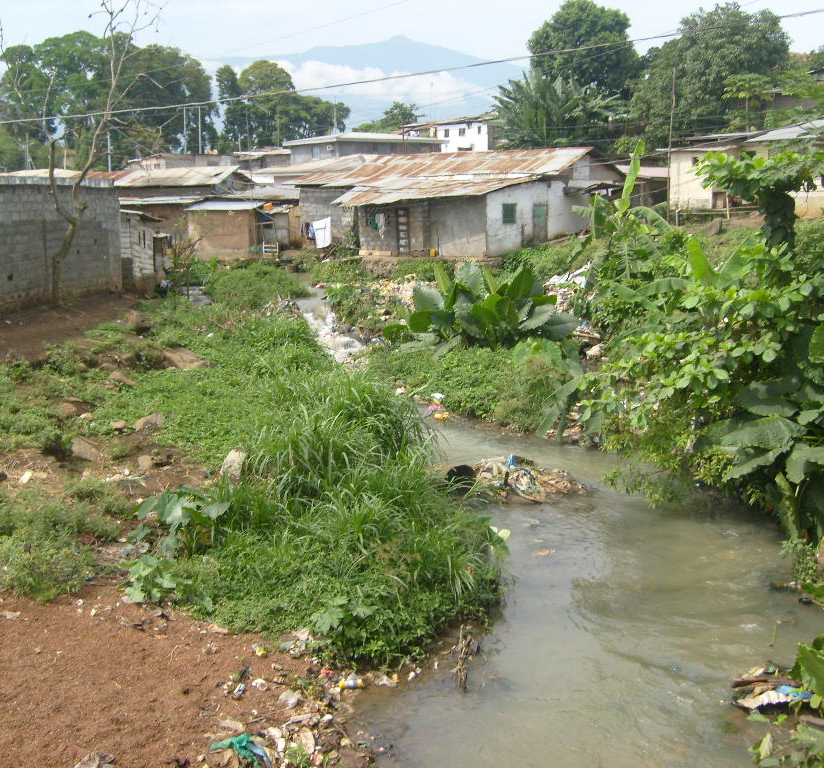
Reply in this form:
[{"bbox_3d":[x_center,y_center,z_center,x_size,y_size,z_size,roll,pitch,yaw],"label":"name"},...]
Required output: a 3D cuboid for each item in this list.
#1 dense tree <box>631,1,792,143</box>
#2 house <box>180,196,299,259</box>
[{"bbox_3d":[16.900,-17.045,58.930,9.200,9.800,8.600,0,10,0],"label":"dense tree"},{"bbox_3d":[-7.000,-6.277,42.151,4.400,2.450,3.800,0,10,-3],"label":"house"}]

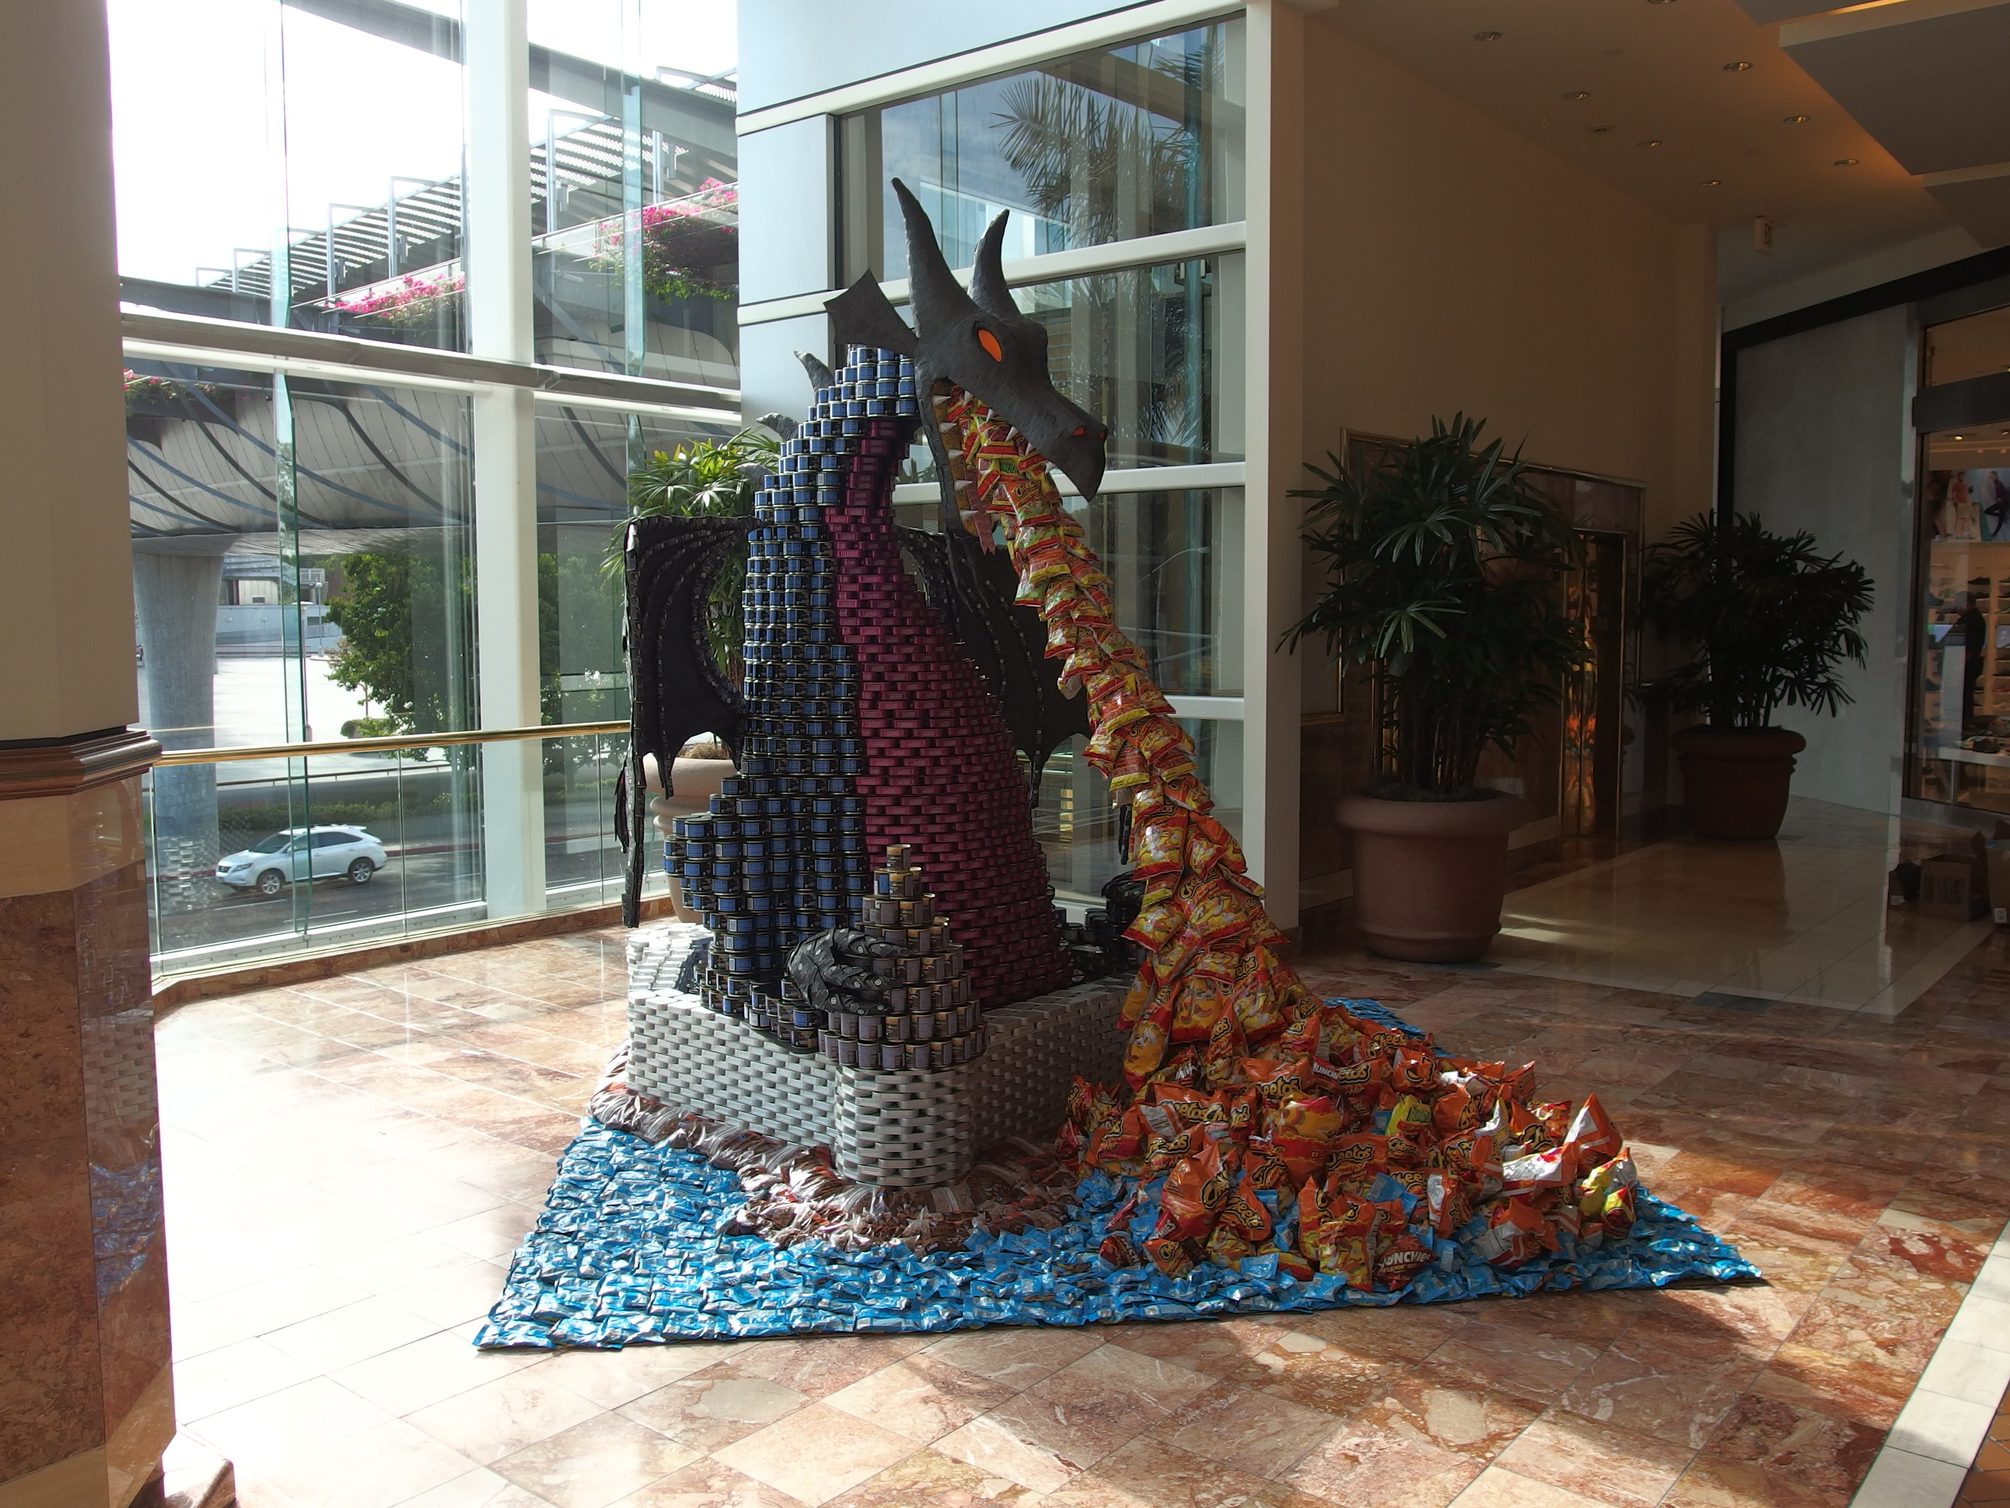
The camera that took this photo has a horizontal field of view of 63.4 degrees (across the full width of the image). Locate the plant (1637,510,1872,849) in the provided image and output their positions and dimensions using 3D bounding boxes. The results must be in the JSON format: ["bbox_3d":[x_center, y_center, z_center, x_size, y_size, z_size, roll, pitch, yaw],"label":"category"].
[{"bbox_3d":[5.598,-0.589,12.293,1.700,2.420,1.650,-1,5,-10],"label":"plant"}]

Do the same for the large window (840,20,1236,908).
[{"bbox_3d":[0.094,-1.384,8.498,2.650,4.350,0.150,3,6,37],"label":"large window"}]

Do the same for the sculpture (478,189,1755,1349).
[{"bbox_3d":[0.162,-0.319,5.191,3.050,3.030,3.050,-1,4,-6],"label":"sculpture"}]

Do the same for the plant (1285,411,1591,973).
[{"bbox_3d":[2.119,-0.337,7.949,1.450,2.620,1.450,-1,5,-10],"label":"plant"}]

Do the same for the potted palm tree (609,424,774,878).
[{"bbox_3d":[-1.477,-0.425,8.893,1.450,2.680,1.450,-1,5,-10],"label":"potted palm tree"}]

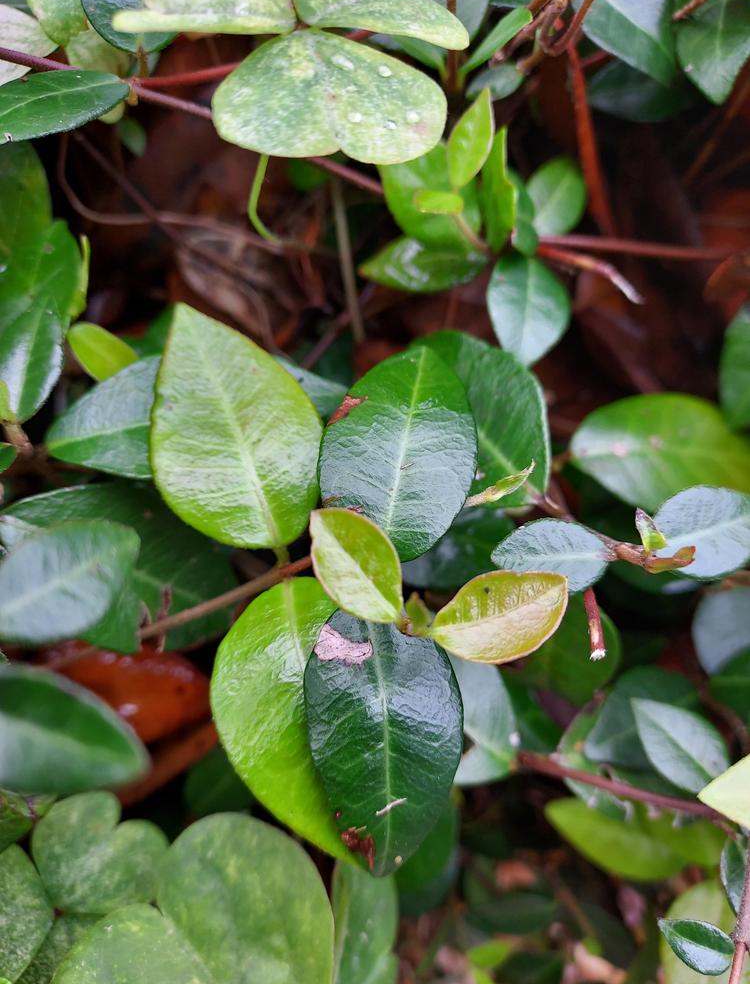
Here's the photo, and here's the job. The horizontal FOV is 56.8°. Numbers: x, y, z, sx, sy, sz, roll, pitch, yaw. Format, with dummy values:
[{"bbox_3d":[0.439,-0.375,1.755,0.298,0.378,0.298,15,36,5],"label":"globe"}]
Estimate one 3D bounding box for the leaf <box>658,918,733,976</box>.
[{"bbox_3d":[0.094,0.134,0.205,0.022,0.007,0.013,19,69,5],"label":"leaf"}]

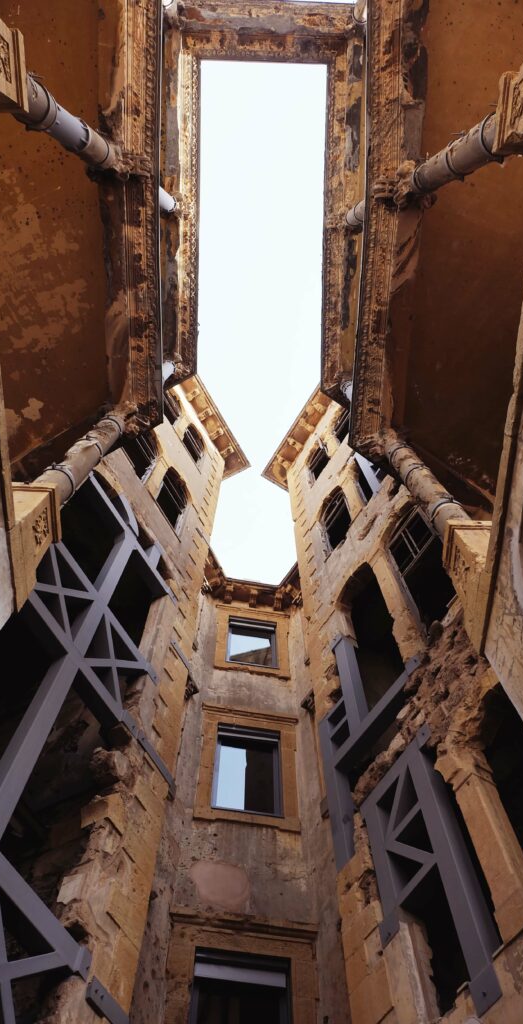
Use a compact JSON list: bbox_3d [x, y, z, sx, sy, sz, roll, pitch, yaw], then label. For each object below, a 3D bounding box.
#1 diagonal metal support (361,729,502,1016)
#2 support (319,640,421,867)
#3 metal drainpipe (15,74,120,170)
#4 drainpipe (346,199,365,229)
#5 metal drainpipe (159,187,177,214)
[{"bbox_3d":[1.458,3.433,6.348,0.250,2.812,1.200,30,-73,-10],"label":"diagonal metal support"},{"bbox_3d":[1.442,2.472,9.146,0.280,3.936,2.072,30,-73,-10],"label":"support"},{"bbox_3d":[-1.330,-2.746,4.955,0.241,2.326,0.241,0,-70,0],"label":"metal drainpipe"},{"bbox_3d":[1.346,-4.156,9.529,0.225,2.375,0.225,0,-70,0],"label":"drainpipe"},{"bbox_3d":[-1.320,-4.326,9.382,0.225,2.195,0.225,0,-70,0],"label":"metal drainpipe"}]

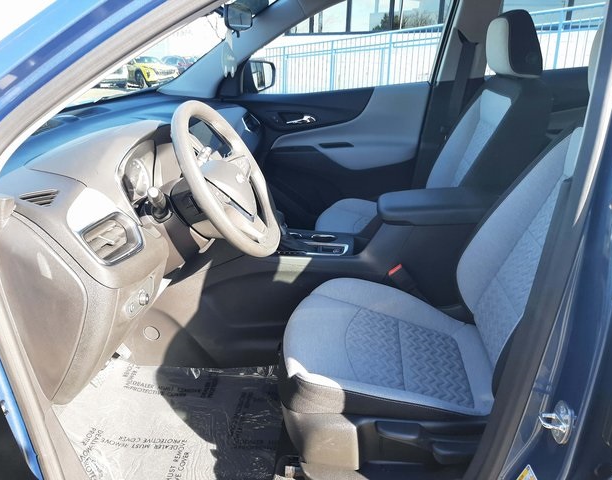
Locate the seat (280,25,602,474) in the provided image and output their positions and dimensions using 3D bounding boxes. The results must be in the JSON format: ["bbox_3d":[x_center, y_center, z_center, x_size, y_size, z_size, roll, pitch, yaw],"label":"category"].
[{"bbox_3d":[0.324,0.003,1.059,0.798,0.946,0.532,0,23,6],"label":"seat"}]

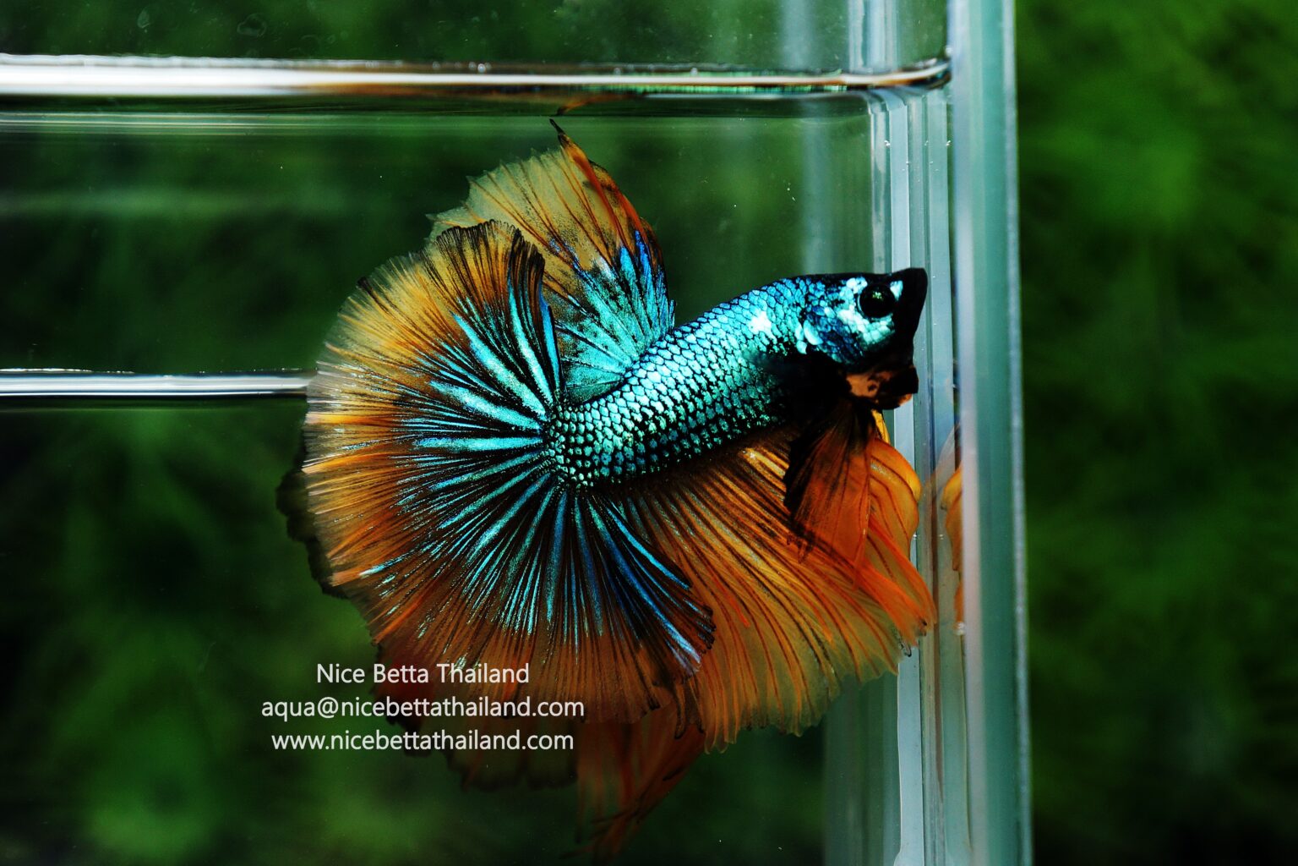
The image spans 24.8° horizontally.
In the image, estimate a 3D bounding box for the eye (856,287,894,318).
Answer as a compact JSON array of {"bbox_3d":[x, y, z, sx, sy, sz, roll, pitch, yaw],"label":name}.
[{"bbox_3d":[0.023,-0.013,0.300,0.004,0.003,0.003,0,-6,0],"label":"eye"}]

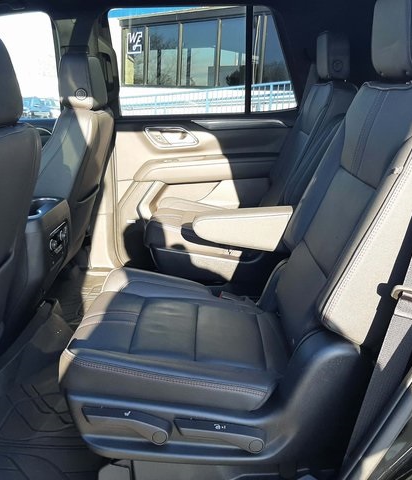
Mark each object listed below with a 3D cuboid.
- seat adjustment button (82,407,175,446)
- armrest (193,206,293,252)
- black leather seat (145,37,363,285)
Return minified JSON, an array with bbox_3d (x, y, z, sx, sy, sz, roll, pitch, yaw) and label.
[{"bbox_3d":[-0.156,0.373,0.966,0.178,0.055,0.035,10,18,-1],"label":"seat adjustment button"},{"bbox_3d":[0.131,-0.042,1.701,0.350,0.145,0.090,2,18,2],"label":"armrest"},{"bbox_3d":[0.146,-0.267,1.907,0.780,1.030,0.570,2,18,2],"label":"black leather seat"}]

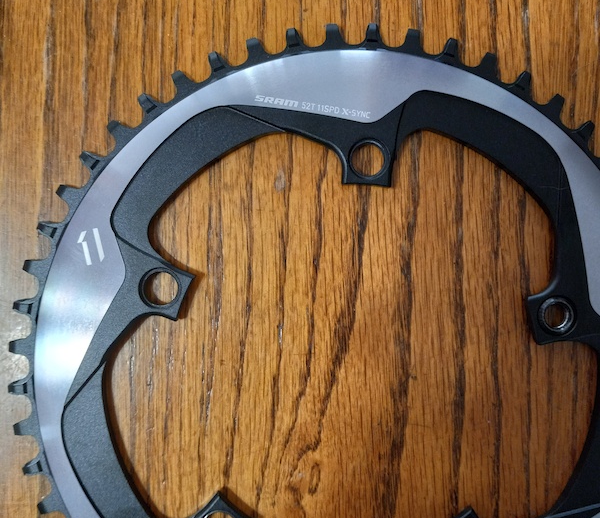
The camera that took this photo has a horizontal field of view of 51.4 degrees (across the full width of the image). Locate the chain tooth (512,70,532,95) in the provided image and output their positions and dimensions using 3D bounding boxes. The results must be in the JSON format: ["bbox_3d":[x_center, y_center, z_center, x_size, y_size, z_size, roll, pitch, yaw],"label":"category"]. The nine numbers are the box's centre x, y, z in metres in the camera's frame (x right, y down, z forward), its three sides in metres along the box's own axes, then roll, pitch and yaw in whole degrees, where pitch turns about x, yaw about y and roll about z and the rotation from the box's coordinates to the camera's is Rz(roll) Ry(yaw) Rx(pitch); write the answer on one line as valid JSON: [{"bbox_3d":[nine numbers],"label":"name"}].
[{"bbox_3d":[0.071,-0.056,0.199,0.006,0.003,0.007,31,89,-1],"label":"chain tooth"}]

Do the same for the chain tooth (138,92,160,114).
[{"bbox_3d":[-0.048,-0.048,0.196,0.005,0.003,0.007,-38,91,-1],"label":"chain tooth"}]

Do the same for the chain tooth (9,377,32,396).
[{"bbox_3d":[-0.087,0.040,0.195,0.007,0.003,0.005,-4,90,-1],"label":"chain tooth"}]

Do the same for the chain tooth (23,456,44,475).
[{"bbox_3d":[-0.083,0.065,0.195,0.007,0.003,0.006,-18,90,-1],"label":"chain tooth"}]

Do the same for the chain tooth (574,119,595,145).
[{"bbox_3d":[0.090,-0.041,0.199,0.006,0.003,0.007,45,89,0],"label":"chain tooth"}]

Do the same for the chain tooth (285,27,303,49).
[{"bbox_3d":[-0.002,-0.069,0.198,0.006,0.003,0.007,-11,90,-1],"label":"chain tooth"}]

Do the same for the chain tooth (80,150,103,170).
[{"bbox_3d":[-0.065,-0.031,0.196,0.006,0.003,0.005,38,89,-1],"label":"chain tooth"}]

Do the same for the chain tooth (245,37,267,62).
[{"bbox_3d":[-0.014,-0.066,0.197,0.005,0.003,0.006,-18,90,-1],"label":"chain tooth"}]

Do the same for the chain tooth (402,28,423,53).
[{"bbox_3d":[0.036,-0.069,0.198,0.005,0.003,0.007,10,90,-1],"label":"chain tooth"}]

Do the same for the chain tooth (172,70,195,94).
[{"bbox_3d":[-0.037,-0.056,0.197,0.006,0.003,0.007,-31,90,-1],"label":"chain tooth"}]

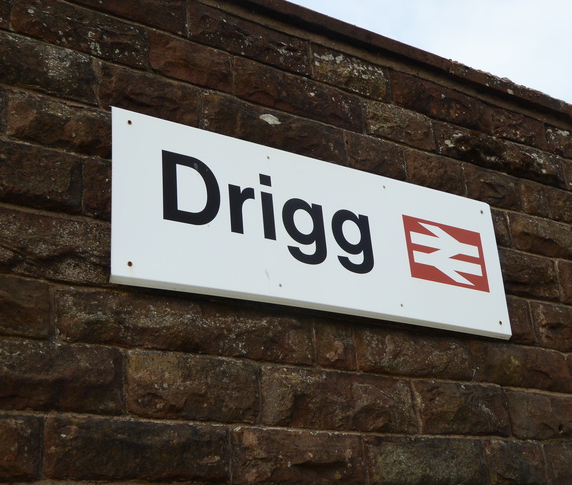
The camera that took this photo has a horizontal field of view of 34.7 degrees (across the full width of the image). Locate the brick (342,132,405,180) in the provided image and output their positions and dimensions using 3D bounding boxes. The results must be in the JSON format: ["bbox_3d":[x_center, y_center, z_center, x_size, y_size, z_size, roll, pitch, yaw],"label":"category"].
[{"bbox_3d":[0.281,-0.273,3.204,0.262,0.135,0.120,11,-26,-33],"label":"brick"}]

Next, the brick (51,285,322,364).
[{"bbox_3d":[-0.272,0.257,2.542,0.797,0.143,0.120,11,-26,-33],"label":"brick"}]

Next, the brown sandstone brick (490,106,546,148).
[{"bbox_3d":[0.921,-0.444,3.767,0.321,0.131,0.120,11,-26,-33],"label":"brown sandstone brick"}]

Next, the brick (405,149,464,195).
[{"bbox_3d":[0.476,-0.213,3.218,0.269,0.151,0.150,11,-27,-33],"label":"brick"}]

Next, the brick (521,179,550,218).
[{"bbox_3d":[0.895,-0.135,3.495,0.134,0.144,0.150,11,-27,-33],"label":"brick"}]

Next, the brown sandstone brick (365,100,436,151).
[{"bbox_3d":[0.354,-0.379,3.204,0.307,0.142,0.150,11,-27,-33],"label":"brown sandstone brick"}]

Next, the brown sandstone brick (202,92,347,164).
[{"bbox_3d":[-0.071,-0.318,2.858,0.528,0.149,0.150,11,-27,-33],"label":"brown sandstone brick"}]

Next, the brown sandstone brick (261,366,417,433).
[{"bbox_3d":[0.135,0.486,2.744,0.564,0.166,0.120,11,-26,-33],"label":"brown sandstone brick"}]

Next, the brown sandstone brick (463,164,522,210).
[{"bbox_3d":[0.761,-0.184,3.526,0.300,0.138,0.120,11,-26,-33],"label":"brown sandstone brick"}]

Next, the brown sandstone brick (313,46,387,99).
[{"bbox_3d":[0.202,-0.580,3.286,0.332,0.148,0.120,11,-26,-33],"label":"brown sandstone brick"}]

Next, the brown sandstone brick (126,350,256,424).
[{"bbox_3d":[-0.269,0.407,2.475,0.395,0.168,0.120,11,-26,-33],"label":"brown sandstone brick"}]

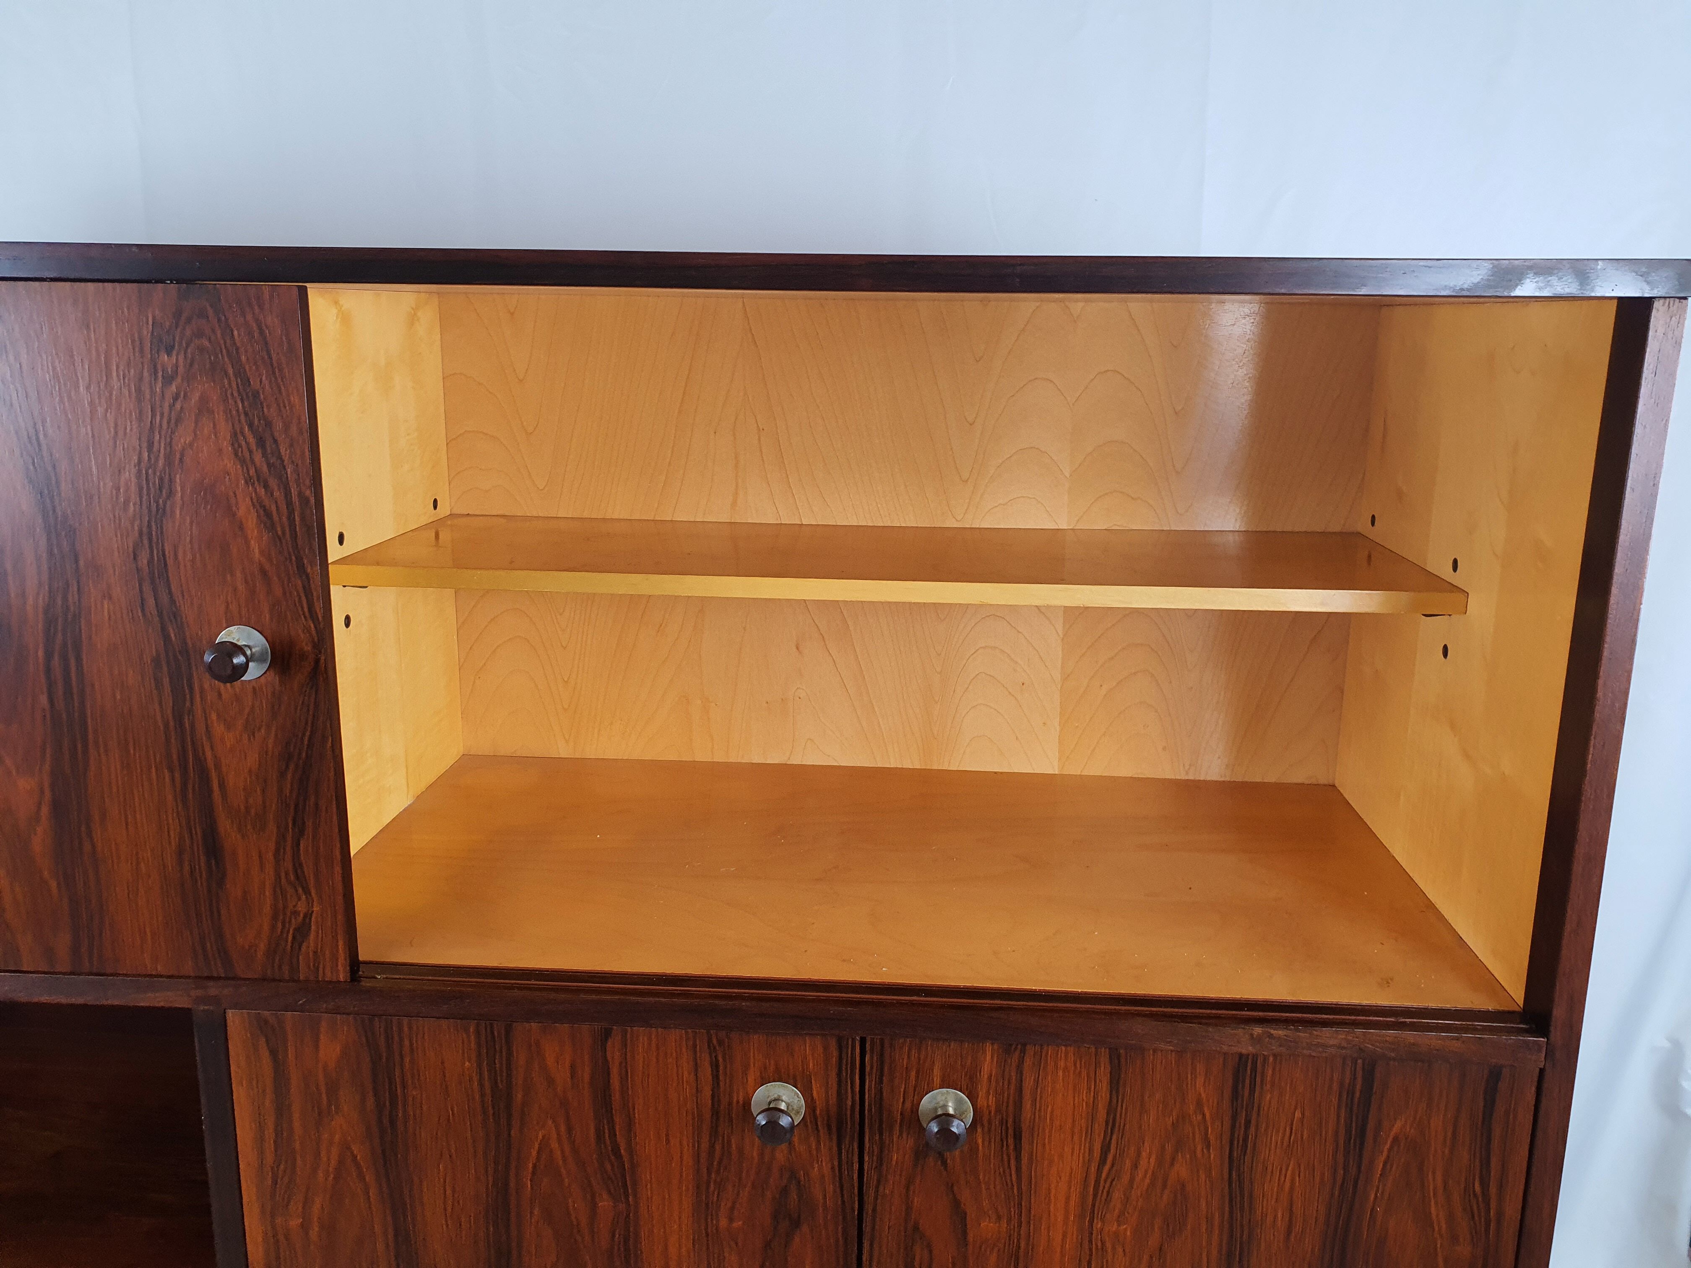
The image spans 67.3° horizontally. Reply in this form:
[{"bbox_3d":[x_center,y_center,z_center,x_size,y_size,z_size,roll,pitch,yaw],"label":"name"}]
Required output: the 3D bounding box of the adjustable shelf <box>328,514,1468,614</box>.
[{"bbox_3d":[0.033,-0.062,1.043,0.828,0.017,0.248,2,14,4],"label":"adjustable shelf"}]

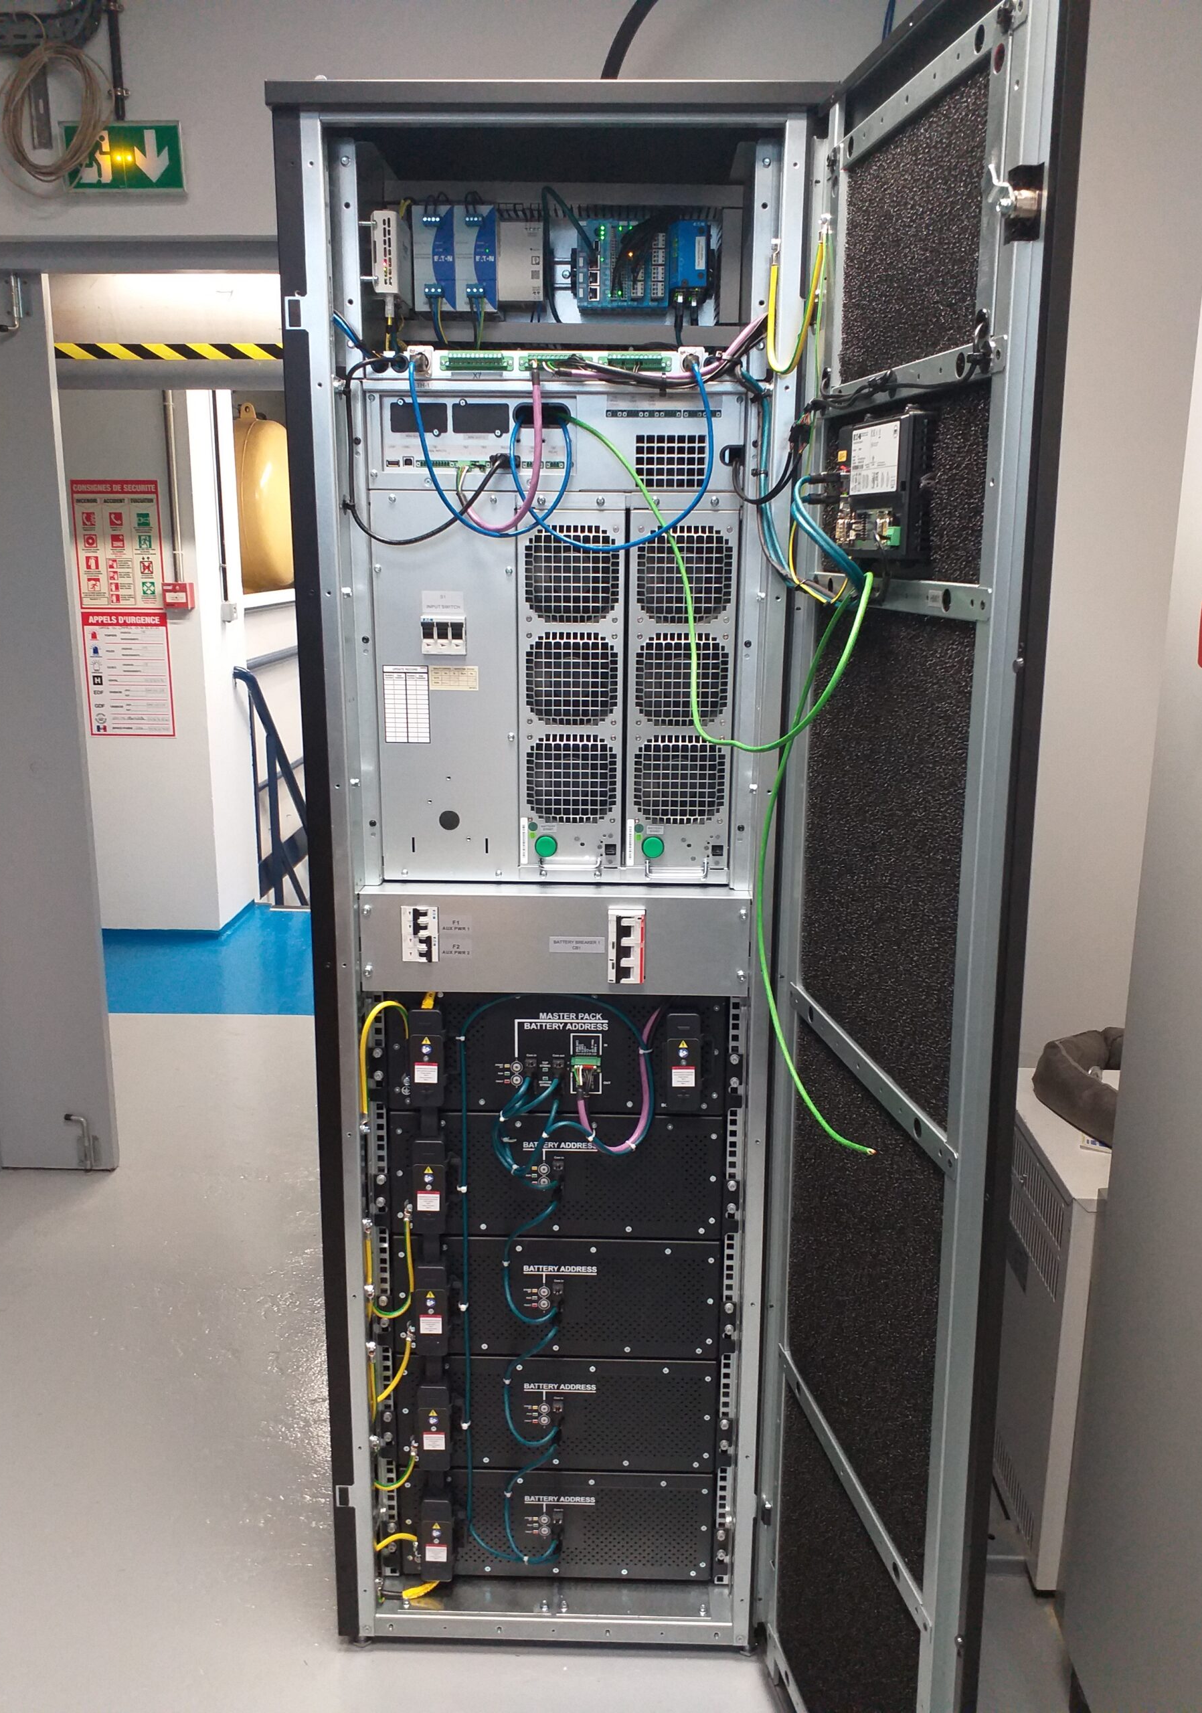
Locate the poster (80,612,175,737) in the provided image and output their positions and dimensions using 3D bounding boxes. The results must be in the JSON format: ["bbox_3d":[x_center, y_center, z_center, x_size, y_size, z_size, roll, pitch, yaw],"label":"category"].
[{"bbox_3d":[-1.828,-0.702,4.986,0.329,0.478,0.005,1,12,1],"label":"poster"}]

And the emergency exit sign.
[{"bbox_3d":[-0.984,-1.445,2.670,0.250,0.130,0.045,1,12,1],"label":"emergency exit sign"}]

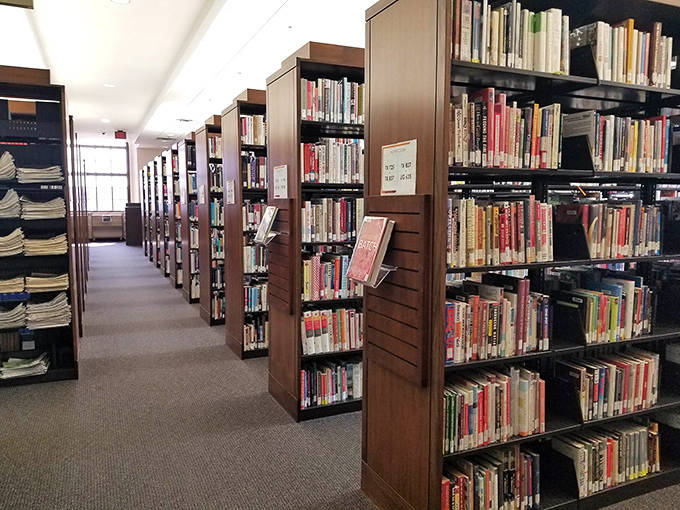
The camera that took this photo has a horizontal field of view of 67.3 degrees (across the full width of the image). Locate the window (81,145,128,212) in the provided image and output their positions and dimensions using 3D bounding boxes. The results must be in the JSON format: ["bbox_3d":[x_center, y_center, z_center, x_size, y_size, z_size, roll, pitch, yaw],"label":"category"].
[{"bbox_3d":[-8.816,-2.849,19.205,1.665,2.478,0.150,-2,6,-25],"label":"window"}]

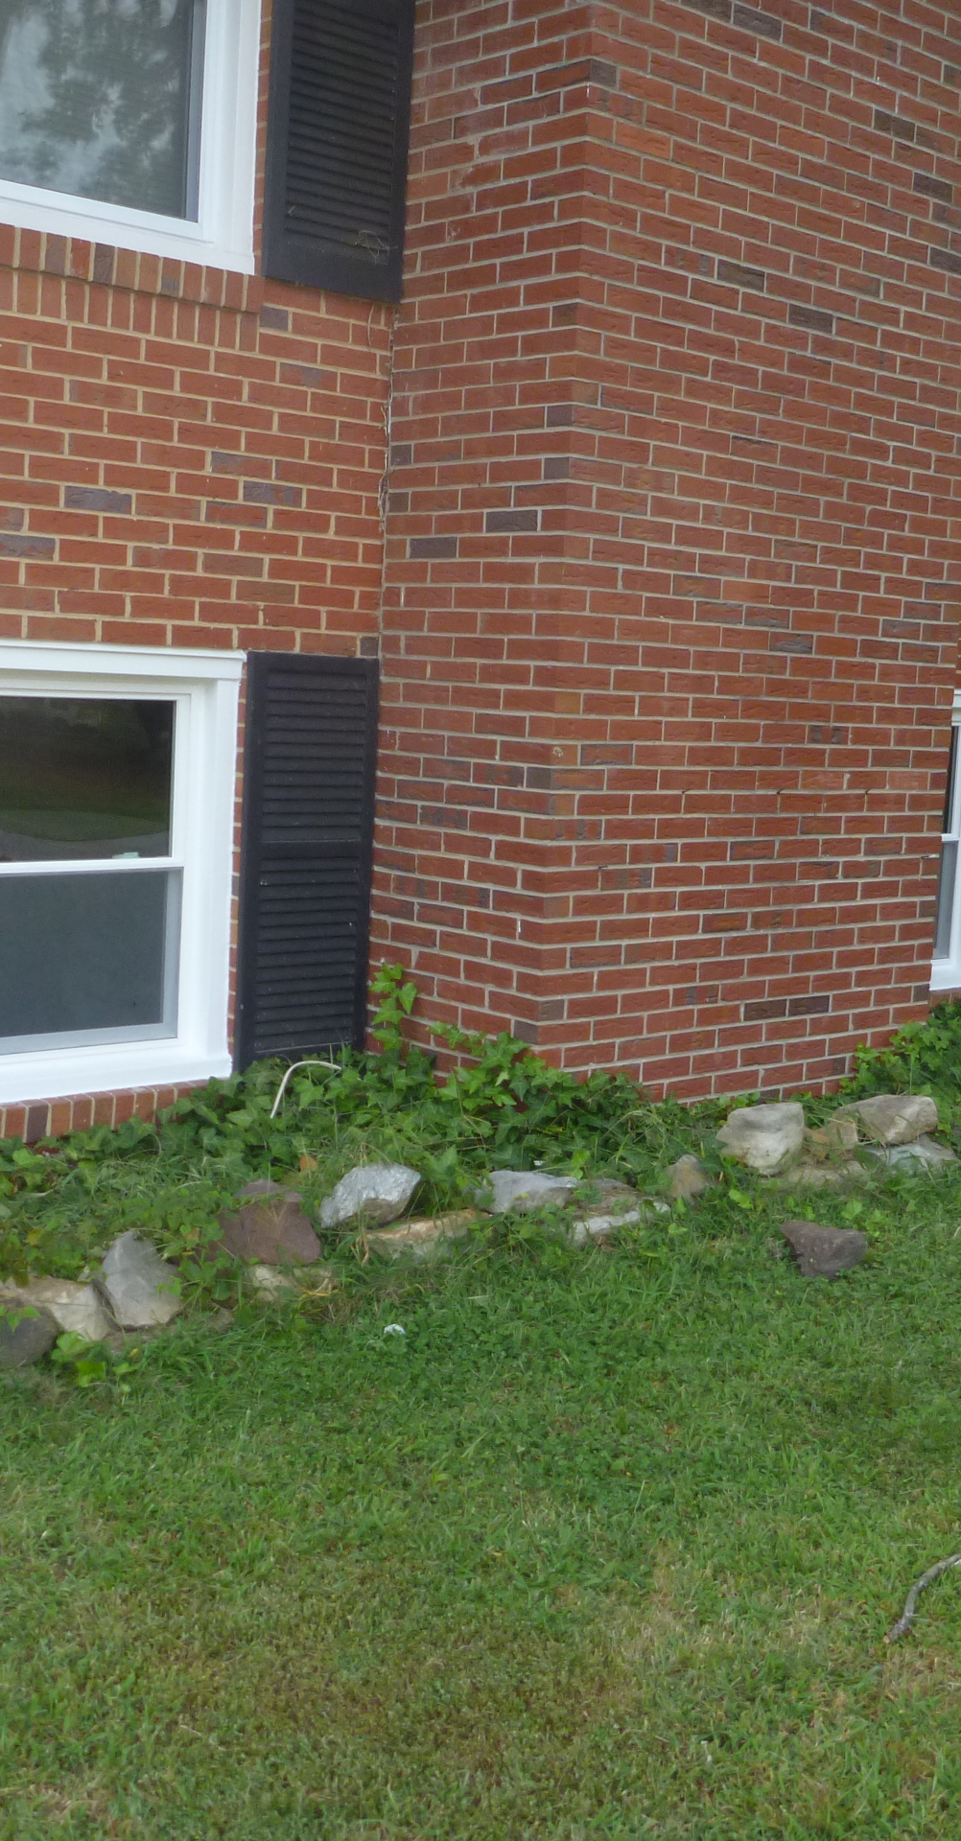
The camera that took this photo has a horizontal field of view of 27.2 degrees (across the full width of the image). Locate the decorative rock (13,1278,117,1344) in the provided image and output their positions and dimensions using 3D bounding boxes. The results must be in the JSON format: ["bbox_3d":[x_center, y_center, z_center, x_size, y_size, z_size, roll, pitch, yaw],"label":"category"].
[{"bbox_3d":[-0.864,0.808,4.115,0.200,0.120,0.170,-4,9,-42],"label":"decorative rock"}]

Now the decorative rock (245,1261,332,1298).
[{"bbox_3d":[-0.437,0.824,4.490,0.200,0.075,0.150,-4,9,-42],"label":"decorative rock"}]

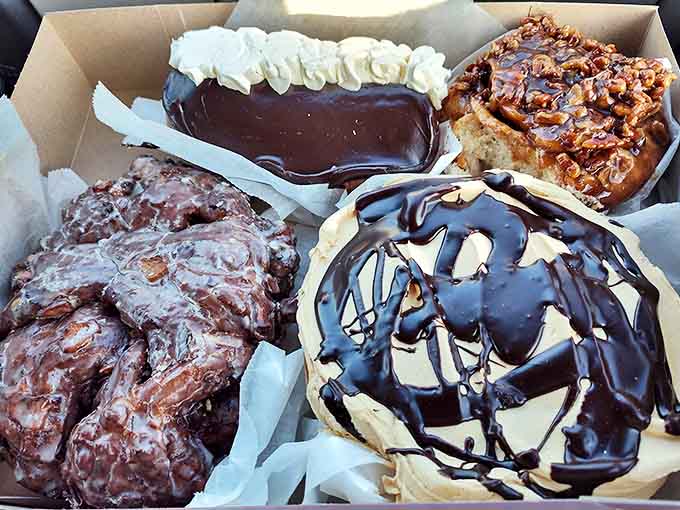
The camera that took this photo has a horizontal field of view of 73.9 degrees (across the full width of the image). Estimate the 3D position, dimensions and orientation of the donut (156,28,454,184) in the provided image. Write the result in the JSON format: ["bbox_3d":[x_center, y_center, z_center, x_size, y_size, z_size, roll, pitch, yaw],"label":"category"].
[{"bbox_3d":[-0.018,-0.086,0.265,0.150,0.054,0.073,6,66,5],"label":"donut"}]

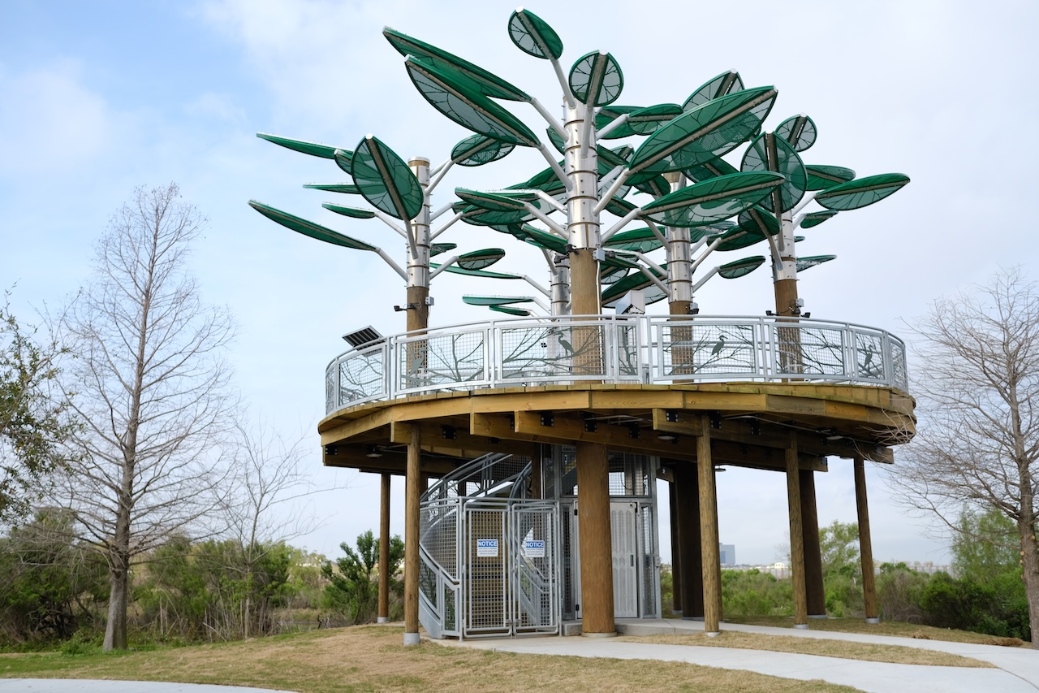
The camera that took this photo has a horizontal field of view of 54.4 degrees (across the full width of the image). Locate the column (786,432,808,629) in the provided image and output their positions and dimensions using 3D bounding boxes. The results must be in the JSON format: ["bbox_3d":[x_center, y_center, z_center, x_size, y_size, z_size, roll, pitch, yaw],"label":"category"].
[{"bbox_3d":[4.646,3.087,17.016,0.240,3.189,0.240,-4,-13,15],"label":"column"}]

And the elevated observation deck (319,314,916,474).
[{"bbox_3d":[1.845,1.473,20.598,11.600,1.930,11.600,-2,-12,5],"label":"elevated observation deck"}]

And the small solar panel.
[{"bbox_3d":[-2.865,-0.073,19.061,0.610,0.050,1.150,45,-32,-20],"label":"small solar panel"}]

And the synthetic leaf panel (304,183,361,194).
[{"bbox_3d":[-4.117,-3.708,23.686,2.780,0.180,1.200,8,3,35],"label":"synthetic leaf panel"}]

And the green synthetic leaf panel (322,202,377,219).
[{"bbox_3d":[-3.769,-3.054,22.498,1.310,0.170,0.880,11,-6,12],"label":"green synthetic leaf panel"}]

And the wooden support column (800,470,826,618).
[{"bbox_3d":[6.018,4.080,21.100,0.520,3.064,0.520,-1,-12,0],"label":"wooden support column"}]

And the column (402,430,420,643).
[{"bbox_3d":[-1.644,2.879,15.650,0.215,3.365,0.215,-1,-12,0],"label":"column"}]

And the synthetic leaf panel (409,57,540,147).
[{"bbox_3d":[-0.761,-3.913,16.500,2.590,0.230,1.200,28,-9,-25],"label":"synthetic leaf panel"}]

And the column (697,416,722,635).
[{"bbox_3d":[2.843,2.670,15.275,0.220,3.254,0.220,-1,-12,0],"label":"column"}]

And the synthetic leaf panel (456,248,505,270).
[{"bbox_3d":[-0.827,-1.966,22.318,1.431,0.170,0.800,-12,-16,-44],"label":"synthetic leaf panel"}]

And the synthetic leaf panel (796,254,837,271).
[{"bbox_3d":[6.684,-1.852,23.191,1.150,0.220,2.500,-25,-9,28],"label":"synthetic leaf panel"}]

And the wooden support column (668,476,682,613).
[{"bbox_3d":[3.578,4.519,23.160,0.210,3.142,0.210,-1,-12,0],"label":"wooden support column"}]

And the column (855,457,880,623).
[{"bbox_3d":[6.326,3.430,18.470,0.235,3.098,0.235,-5,-13,18],"label":"column"}]

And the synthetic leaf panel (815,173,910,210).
[{"bbox_3d":[7.890,-3.551,22.989,2.768,0.200,1.220,-11,-26,-22],"label":"synthetic leaf panel"}]

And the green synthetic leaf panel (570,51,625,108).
[{"bbox_3d":[1.249,-4.272,16.315,0.880,0.170,1.284,9,-27,-3],"label":"green synthetic leaf panel"}]

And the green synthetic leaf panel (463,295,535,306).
[{"bbox_3d":[-0.541,-1.104,24.935,1.200,0.230,2.647,-10,10,-41],"label":"green synthetic leaf panel"}]

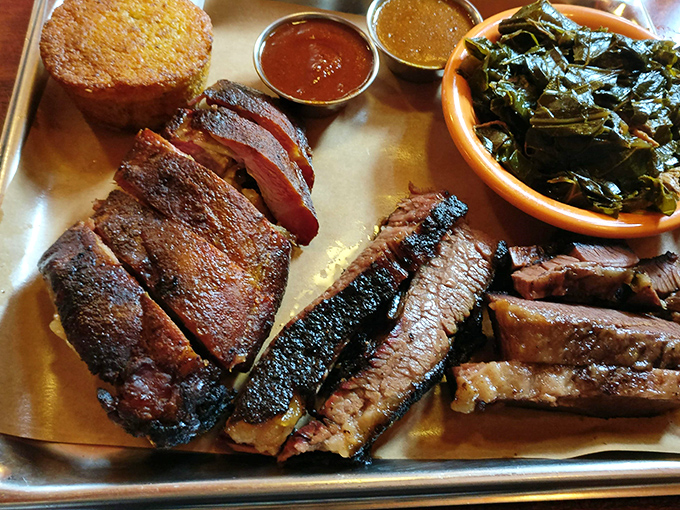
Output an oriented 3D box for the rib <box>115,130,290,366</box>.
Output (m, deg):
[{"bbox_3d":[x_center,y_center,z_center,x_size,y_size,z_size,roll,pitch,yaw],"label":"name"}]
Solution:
[{"bbox_3d":[-0.062,-0.003,0.245,0.095,0.035,0.053,41,69,15],"label":"rib"}]

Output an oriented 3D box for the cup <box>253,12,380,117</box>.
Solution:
[{"bbox_3d":[-0.013,-0.098,0.298,0.065,0.025,0.065,1,64,-3],"label":"cup"}]

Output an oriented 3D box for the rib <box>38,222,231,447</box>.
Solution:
[{"bbox_3d":[-0.086,0.034,0.227,0.037,0.033,0.093,-38,72,-19],"label":"rib"}]

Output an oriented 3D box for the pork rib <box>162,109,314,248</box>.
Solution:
[{"bbox_3d":[-0.045,-0.038,0.262,0.085,0.035,0.026,37,68,13],"label":"pork rib"}]

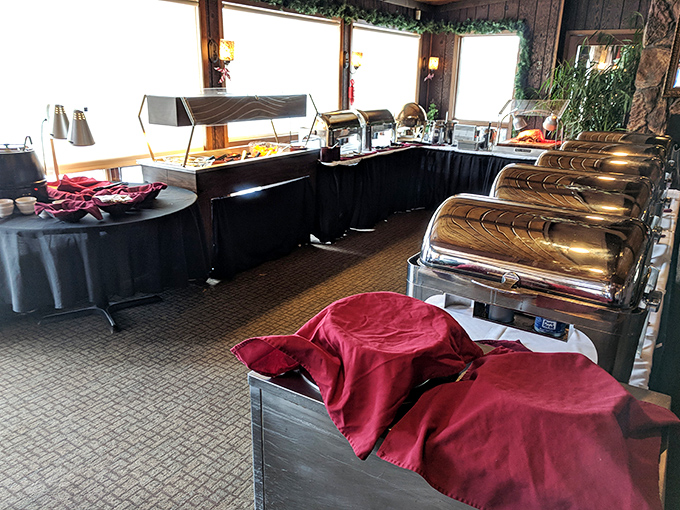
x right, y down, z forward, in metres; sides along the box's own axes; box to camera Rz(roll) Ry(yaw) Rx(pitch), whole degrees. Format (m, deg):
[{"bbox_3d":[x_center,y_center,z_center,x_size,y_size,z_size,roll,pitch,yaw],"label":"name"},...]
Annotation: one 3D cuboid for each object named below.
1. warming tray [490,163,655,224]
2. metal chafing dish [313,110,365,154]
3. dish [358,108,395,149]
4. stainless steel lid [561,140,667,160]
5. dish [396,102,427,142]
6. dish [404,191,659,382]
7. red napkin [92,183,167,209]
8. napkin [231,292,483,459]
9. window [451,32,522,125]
[{"bbox_3d":[1.031,-0.168,2.277,0.660,0.410,0.480,13,23,30],"label":"warming tray"},{"bbox_3d":[-0.128,-1.235,5.153,0.470,0.440,0.650,13,23,30],"label":"metal chafing dish"},{"bbox_3d":[0.288,-1.443,5.773,0.470,0.440,0.650,13,23,30],"label":"dish"},{"bbox_3d":[1.723,-0.612,3.219,0.575,0.175,0.430,13,22,30],"label":"stainless steel lid"},{"bbox_3d":[0.804,-1.677,6.461,0.420,0.450,0.440,1,20,-1],"label":"dish"},{"bbox_3d":[0.610,0.055,1.609,0.660,0.400,0.480,13,23,30],"label":"dish"},{"bbox_3d":[-1.213,-0.361,3.018,0.300,0.110,0.450,13,23,30],"label":"red napkin"},{"bbox_3d":[0.057,0.250,1.290,0.550,0.240,0.450,13,23,30],"label":"napkin"},{"bbox_3d":[2.110,-2.543,7.419,0.930,1.220,0.100,13,23,30],"label":"window"}]

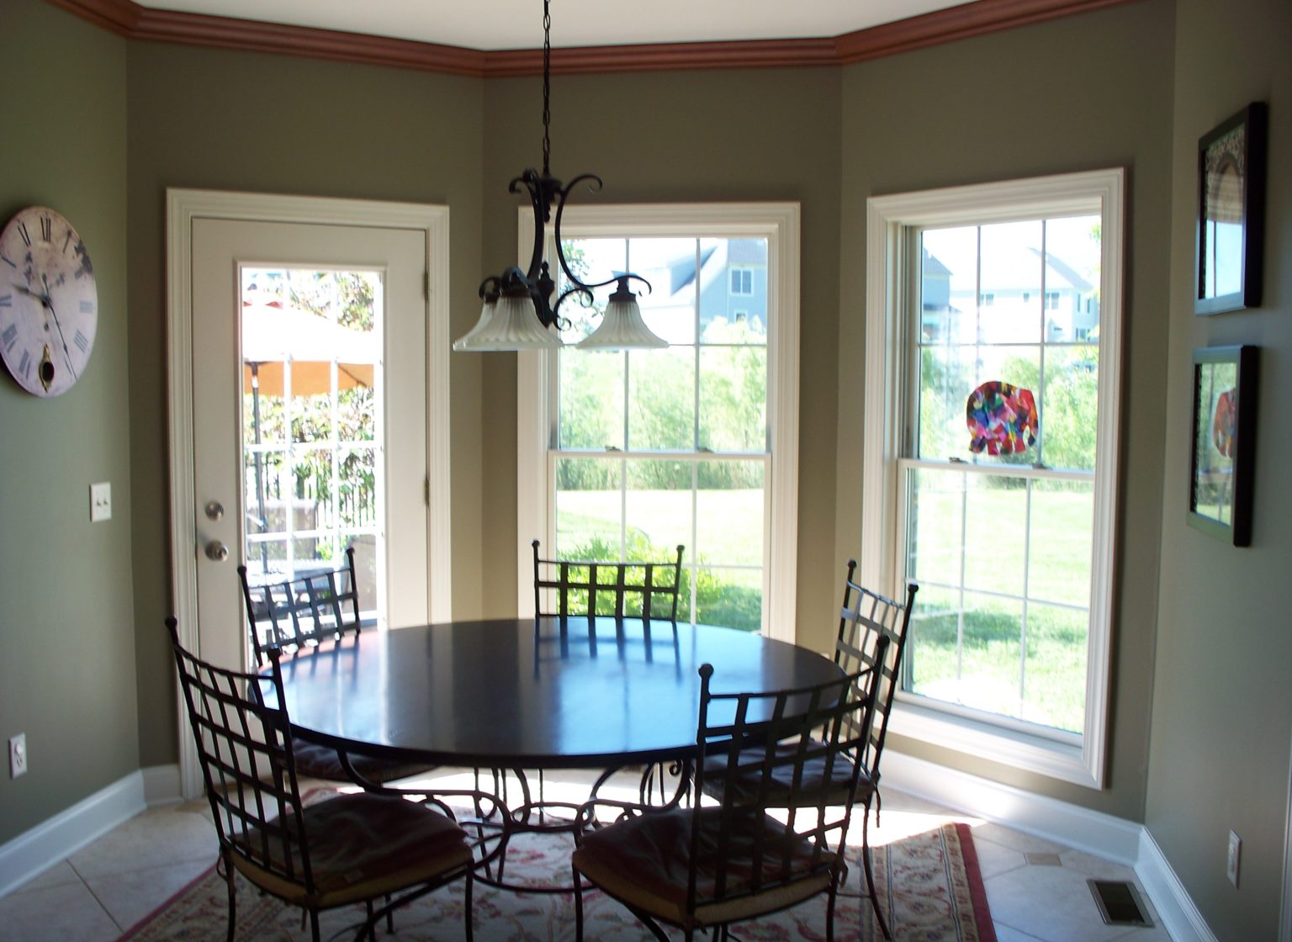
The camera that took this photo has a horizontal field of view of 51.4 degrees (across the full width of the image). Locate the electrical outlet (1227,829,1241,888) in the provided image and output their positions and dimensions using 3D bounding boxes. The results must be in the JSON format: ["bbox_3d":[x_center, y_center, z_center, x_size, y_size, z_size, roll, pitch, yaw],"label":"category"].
[{"bbox_3d":[1.352,0.889,3.077,0.010,0.116,0.073,1,5,8],"label":"electrical outlet"}]

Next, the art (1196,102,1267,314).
[{"bbox_3d":[1.379,-0.598,3.171,0.040,0.460,0.450,1,5,8],"label":"art"}]

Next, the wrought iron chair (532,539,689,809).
[{"bbox_3d":[-0.164,0.732,4.090,0.480,0.966,0.540,1,5,10],"label":"wrought iron chair"}]

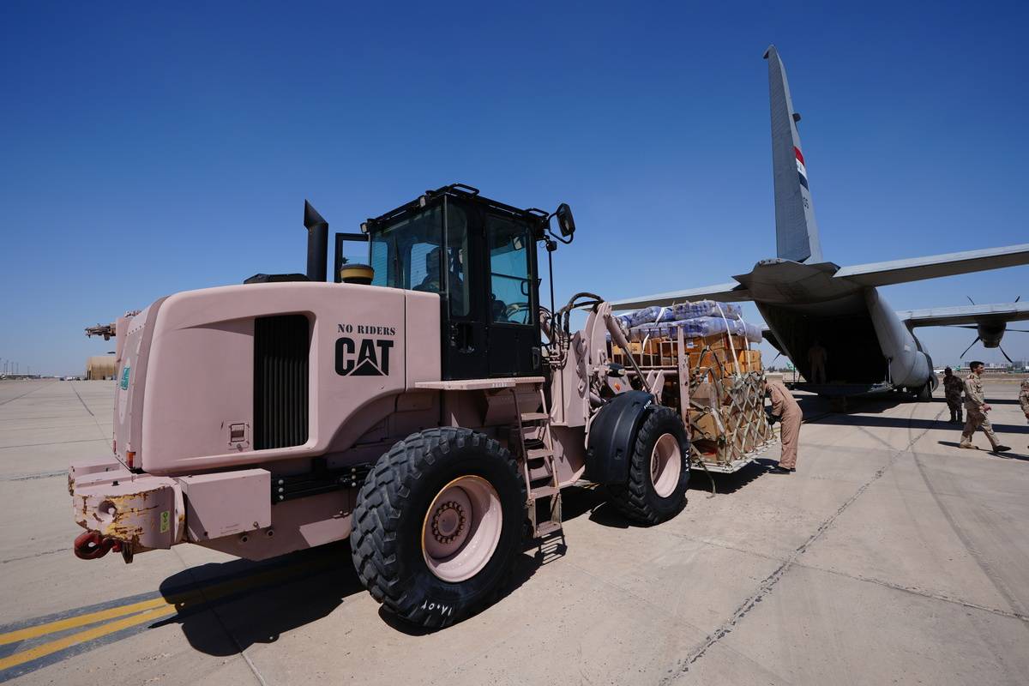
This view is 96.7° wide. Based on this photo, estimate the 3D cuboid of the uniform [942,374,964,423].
[{"bbox_3d":[13.704,1.624,14.327,0.400,1.770,0.540,0,-4,-3],"label":"uniform"}]

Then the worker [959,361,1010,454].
[{"bbox_3d":[9.754,1.322,9.569,0.520,1.820,0.760,3,-5,-38],"label":"worker"}]

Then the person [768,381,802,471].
[{"bbox_3d":[4.415,1.390,7.770,0.780,1.550,0.550,-3,-4,28],"label":"person"}]

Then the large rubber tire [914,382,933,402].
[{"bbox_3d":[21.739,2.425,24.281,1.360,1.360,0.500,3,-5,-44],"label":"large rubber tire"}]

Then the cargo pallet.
[{"bbox_3d":[2.703,0.695,8.062,2.740,2.250,2.240,-4,0,44],"label":"cargo pallet"}]

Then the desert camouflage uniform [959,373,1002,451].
[{"bbox_3d":[9.704,1.377,9.568,0.480,1.520,0.620,3,-5,-38],"label":"desert camouflage uniform"}]

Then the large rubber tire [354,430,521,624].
[{"bbox_3d":[-0.486,1.285,3.350,1.330,1.310,0.460,3,-5,-44],"label":"large rubber tire"}]

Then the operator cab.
[{"bbox_3d":[-0.618,-0.444,4.685,1.340,1.650,1.360,3,-5,-44],"label":"operator cab"}]

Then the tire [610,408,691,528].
[{"bbox_3d":[1.594,1.399,5.336,1.330,1.310,0.460,3,-5,-44],"label":"tire"}]

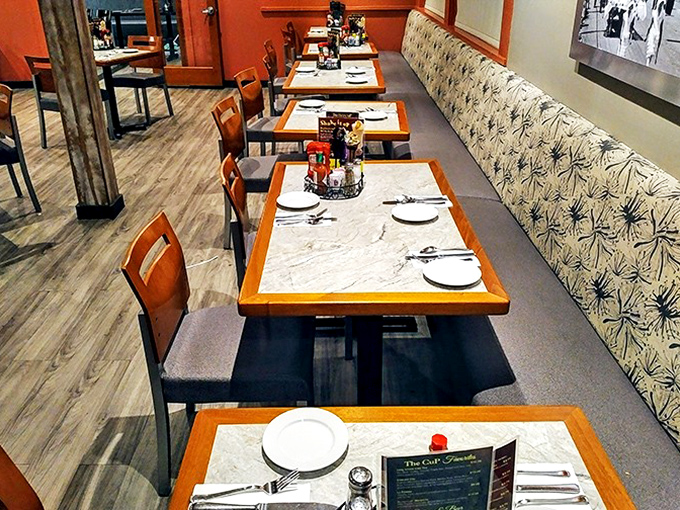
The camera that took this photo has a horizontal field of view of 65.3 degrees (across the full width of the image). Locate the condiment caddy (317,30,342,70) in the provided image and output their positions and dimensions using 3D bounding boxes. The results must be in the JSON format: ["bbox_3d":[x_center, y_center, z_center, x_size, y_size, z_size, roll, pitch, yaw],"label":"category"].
[{"bbox_3d":[-0.085,-1.791,4.653,0.230,0.290,0.200,0,29,0],"label":"condiment caddy"}]

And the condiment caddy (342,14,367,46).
[{"bbox_3d":[0.161,-2.451,5.803,0.260,0.300,0.230,0,29,0],"label":"condiment caddy"}]

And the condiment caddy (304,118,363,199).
[{"bbox_3d":[-0.024,-0.402,2.165,0.250,0.285,0.235,0,29,0],"label":"condiment caddy"}]

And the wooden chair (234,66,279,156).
[{"bbox_3d":[-0.487,-1.004,4.185,0.510,0.870,0.450,4,29,7],"label":"wooden chair"}]

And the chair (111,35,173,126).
[{"bbox_3d":[-2.290,-2.007,6.014,0.450,0.870,0.510,11,31,19],"label":"chair"}]

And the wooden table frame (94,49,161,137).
[{"bbox_3d":[-2.422,-1.745,5.656,0.765,0.755,0.765,11,31,19],"label":"wooden table frame"}]

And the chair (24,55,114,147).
[{"bbox_3d":[-2.506,-1.460,5.011,0.440,0.866,0.530,13,32,22],"label":"chair"}]

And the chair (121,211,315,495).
[{"bbox_3d":[-0.350,0.331,1.801,0.540,0.866,0.445,0,29,0],"label":"chair"}]

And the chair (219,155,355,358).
[{"bbox_3d":[-0.203,0.008,2.344,0.510,0.870,0.450,-2,29,-3],"label":"chair"}]

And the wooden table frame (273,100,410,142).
[{"bbox_3d":[0.016,-0.534,3.449,0.765,0.755,0.765,0,29,0],"label":"wooden table frame"}]

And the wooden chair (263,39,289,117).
[{"bbox_3d":[-0.482,-1.798,5.631,0.510,0.870,0.450,2,29,3],"label":"wooden chair"}]

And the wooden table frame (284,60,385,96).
[{"bbox_3d":[-0.036,-1.208,4.662,0.762,0.750,1.215,0,29,0],"label":"wooden table frame"}]

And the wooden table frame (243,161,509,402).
[{"bbox_3d":[0.092,0.164,2.213,0.762,0.750,1.210,0,29,0],"label":"wooden table frame"}]

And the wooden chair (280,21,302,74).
[{"bbox_3d":[-0.410,-2.340,6.563,0.540,0.866,0.450,0,29,0],"label":"wooden chair"}]

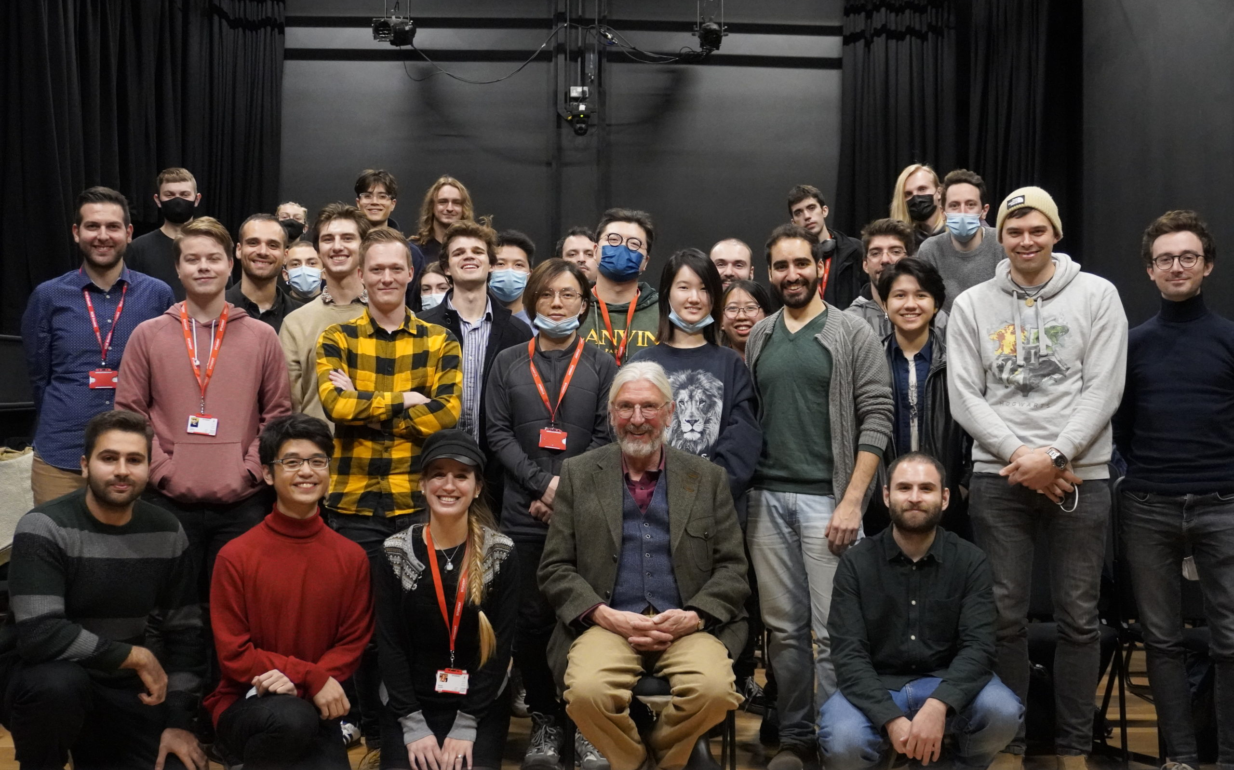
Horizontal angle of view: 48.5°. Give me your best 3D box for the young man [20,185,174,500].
[{"bbox_3d":[-1.673,0.320,4.409,0.510,1.917,0.340,0,-1,-21],"label":"young man"}]

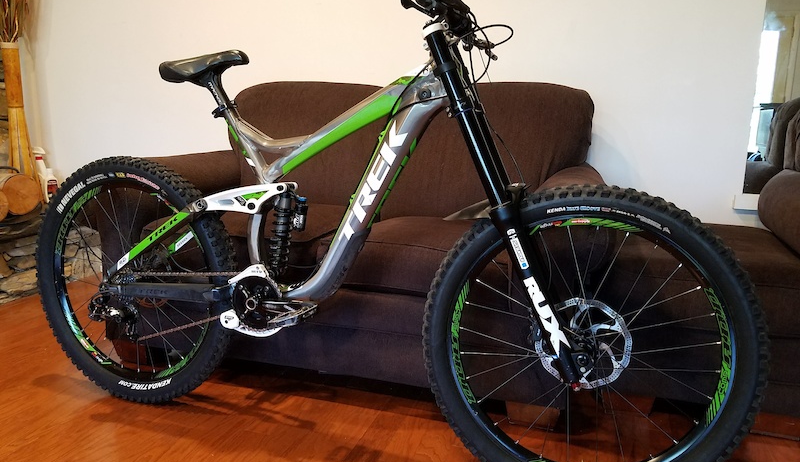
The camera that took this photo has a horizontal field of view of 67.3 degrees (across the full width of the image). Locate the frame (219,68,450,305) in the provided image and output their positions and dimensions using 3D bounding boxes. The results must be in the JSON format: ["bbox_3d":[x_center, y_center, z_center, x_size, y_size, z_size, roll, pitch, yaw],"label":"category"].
[{"bbox_3d":[-0.182,-0.094,1.450,0.650,0.600,0.110,5,11,21],"label":"frame"}]

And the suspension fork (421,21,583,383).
[{"bbox_3d":[0.242,-0.066,1.289,0.125,0.790,0.200,-22,0,23],"label":"suspension fork"}]

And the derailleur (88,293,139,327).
[{"bbox_3d":[-0.776,0.214,1.640,0.140,0.105,0.075,5,11,21],"label":"derailleur"}]

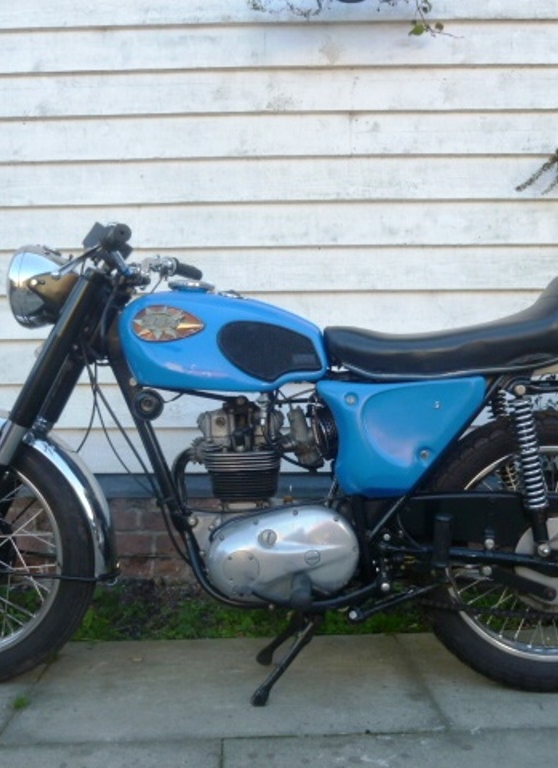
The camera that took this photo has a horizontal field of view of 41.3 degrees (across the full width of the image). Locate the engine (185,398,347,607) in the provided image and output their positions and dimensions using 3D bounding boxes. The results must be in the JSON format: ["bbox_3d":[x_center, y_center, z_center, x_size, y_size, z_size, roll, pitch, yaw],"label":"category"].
[{"bbox_3d":[-0.024,0.255,1.722,0.390,0.475,0.290,0,-1,3],"label":"engine"}]

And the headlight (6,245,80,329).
[{"bbox_3d":[-0.550,-0.229,1.745,0.185,0.197,0.190,0,-1,5],"label":"headlight"}]

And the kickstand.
[{"bbox_3d":[0.018,0.603,1.730,0.160,0.205,0.280,0,-1,3],"label":"kickstand"}]

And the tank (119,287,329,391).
[{"bbox_3d":[-0.120,-0.108,1.727,0.475,0.245,0.260,0,-1,3],"label":"tank"}]

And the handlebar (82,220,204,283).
[{"bbox_3d":[-0.318,-0.272,1.733,0.155,0.095,0.700,0,-1,5],"label":"handlebar"}]

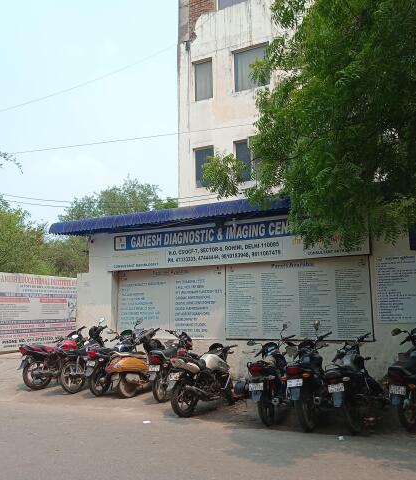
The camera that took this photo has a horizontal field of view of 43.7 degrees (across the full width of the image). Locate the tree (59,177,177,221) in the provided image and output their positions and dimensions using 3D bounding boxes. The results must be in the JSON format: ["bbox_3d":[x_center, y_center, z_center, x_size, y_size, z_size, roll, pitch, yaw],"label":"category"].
[{"bbox_3d":[-5.362,1.216,33.128,7.800,10.898,7.800,0,-9,0],"label":"tree"}]

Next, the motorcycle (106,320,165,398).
[{"bbox_3d":[-1.155,2.040,8.922,0.700,1.150,1.760,-4,-10,23],"label":"motorcycle"}]

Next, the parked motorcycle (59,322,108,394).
[{"bbox_3d":[-2.323,2.428,10.504,0.750,1.150,1.980,-5,-9,29],"label":"parked motorcycle"}]

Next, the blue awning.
[{"bbox_3d":[-0.658,-0.508,11.020,6.400,0.380,0.900,-5,-9,28],"label":"blue awning"}]

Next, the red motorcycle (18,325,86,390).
[{"bbox_3d":[-3.147,2.569,11.179,0.750,1.120,1.980,-8,-10,41],"label":"red motorcycle"}]

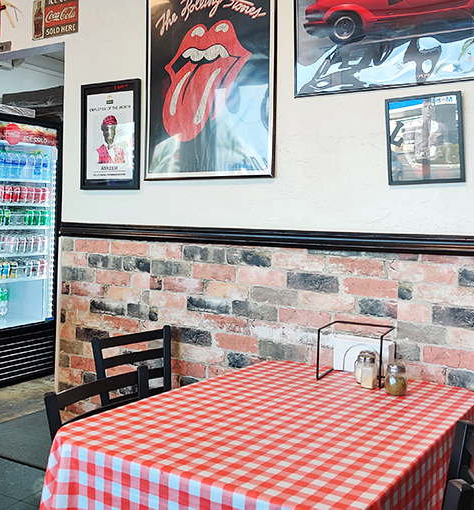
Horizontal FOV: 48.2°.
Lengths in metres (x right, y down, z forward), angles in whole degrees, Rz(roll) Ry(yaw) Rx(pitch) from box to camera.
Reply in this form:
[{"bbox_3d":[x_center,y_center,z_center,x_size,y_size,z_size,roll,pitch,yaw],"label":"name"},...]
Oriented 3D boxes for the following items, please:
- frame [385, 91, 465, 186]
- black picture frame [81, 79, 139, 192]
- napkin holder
[{"bbox_3d":[0.642,-0.392,1.813,0.251,0.301,0.020,3,3,29],"label":"frame"},{"bbox_3d":[-0.591,-0.556,2.491,0.371,0.501,0.022,3,3,29],"label":"black picture frame"},{"bbox_3d":[0.416,0.342,1.840,0.215,0.175,0.175,3,3,29],"label":"napkin holder"}]

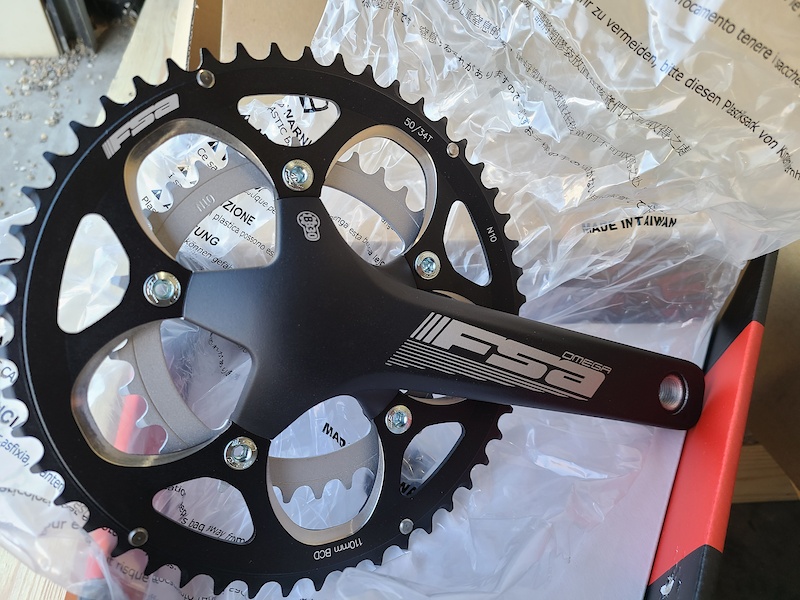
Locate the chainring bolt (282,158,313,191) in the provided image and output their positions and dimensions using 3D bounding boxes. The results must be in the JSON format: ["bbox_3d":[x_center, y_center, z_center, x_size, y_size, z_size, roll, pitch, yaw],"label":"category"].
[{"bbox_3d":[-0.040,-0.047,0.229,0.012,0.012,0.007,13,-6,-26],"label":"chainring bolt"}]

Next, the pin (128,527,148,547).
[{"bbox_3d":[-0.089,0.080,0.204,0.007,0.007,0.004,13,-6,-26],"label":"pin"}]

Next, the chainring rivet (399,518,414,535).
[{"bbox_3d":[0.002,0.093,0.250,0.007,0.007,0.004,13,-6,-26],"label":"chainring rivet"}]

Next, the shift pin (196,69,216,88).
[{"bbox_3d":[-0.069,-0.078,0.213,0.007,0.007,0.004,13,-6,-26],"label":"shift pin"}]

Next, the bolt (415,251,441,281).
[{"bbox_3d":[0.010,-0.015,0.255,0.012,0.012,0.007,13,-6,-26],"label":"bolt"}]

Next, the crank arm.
[{"bbox_3d":[0.065,0.030,0.267,0.173,0.037,0.018,13,-5,-22],"label":"crank arm"}]

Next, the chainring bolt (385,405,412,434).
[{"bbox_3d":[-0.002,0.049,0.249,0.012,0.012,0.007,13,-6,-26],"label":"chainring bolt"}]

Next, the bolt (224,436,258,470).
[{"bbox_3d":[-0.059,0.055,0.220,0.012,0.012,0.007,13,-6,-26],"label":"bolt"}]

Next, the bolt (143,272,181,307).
[{"bbox_3d":[-0.083,-0.004,0.208,0.012,0.012,0.007,13,-6,-26],"label":"bolt"}]

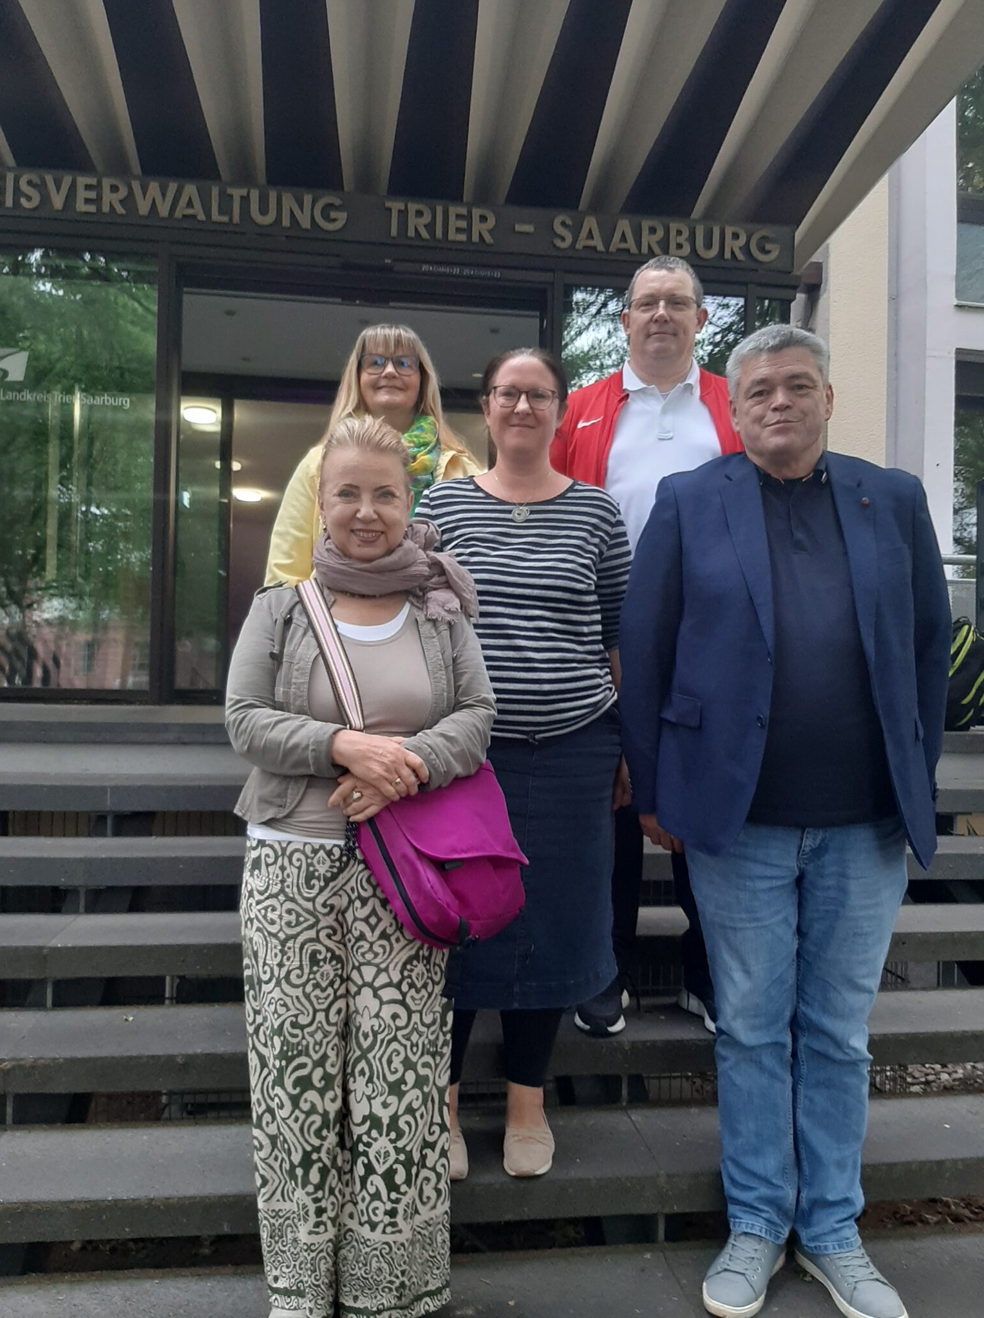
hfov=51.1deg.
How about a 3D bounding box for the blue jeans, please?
[{"bbox_3d":[0.556,0.660,1.910,0.420,0.890,0.300,1,0,6],"label":"blue jeans"}]

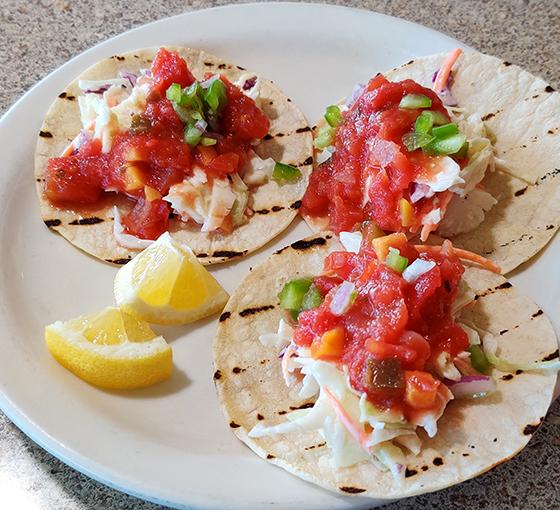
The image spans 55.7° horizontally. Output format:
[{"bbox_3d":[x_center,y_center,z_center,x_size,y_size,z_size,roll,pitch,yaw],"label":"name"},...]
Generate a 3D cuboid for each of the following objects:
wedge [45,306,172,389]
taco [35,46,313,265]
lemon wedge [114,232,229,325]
[{"bbox_3d":[-0.067,0.036,0.207,0.048,0.029,0.032,9,59,6],"label":"wedge"},{"bbox_3d":[-0.052,-0.060,0.250,0.136,0.033,0.136,1,62,-2],"label":"taco"},{"bbox_3d":[-0.045,0.010,0.218,0.046,0.032,0.031,5,58,3],"label":"lemon wedge"}]

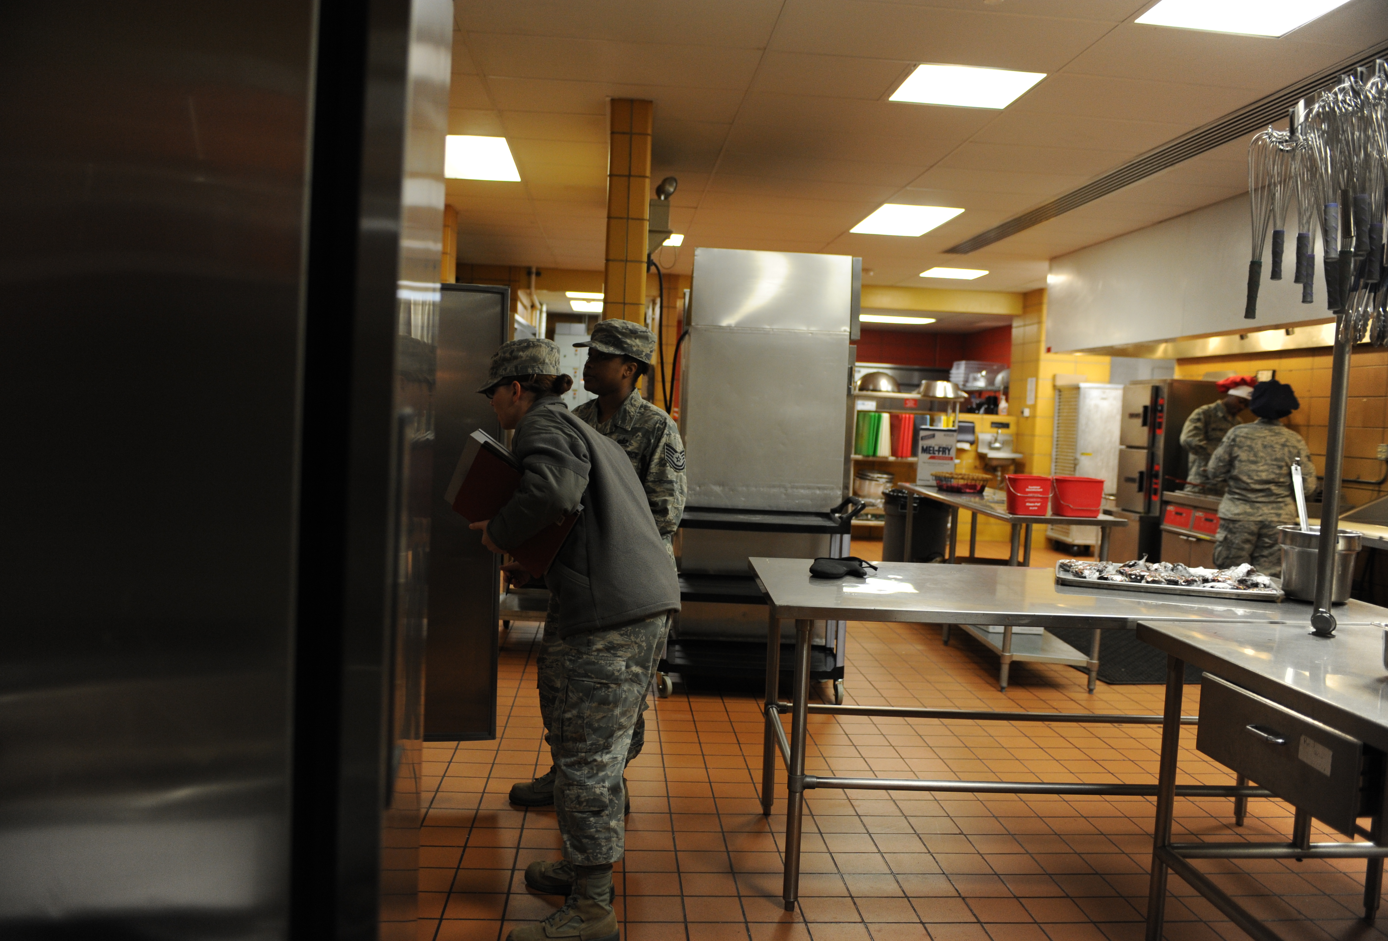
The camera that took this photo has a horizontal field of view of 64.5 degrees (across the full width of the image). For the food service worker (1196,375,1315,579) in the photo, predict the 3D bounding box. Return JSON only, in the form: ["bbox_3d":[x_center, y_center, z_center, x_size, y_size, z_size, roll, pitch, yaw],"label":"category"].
[{"bbox_3d":[3.224,0.300,6.312,0.570,1.660,0.400,4,4,26],"label":"food service worker"}]

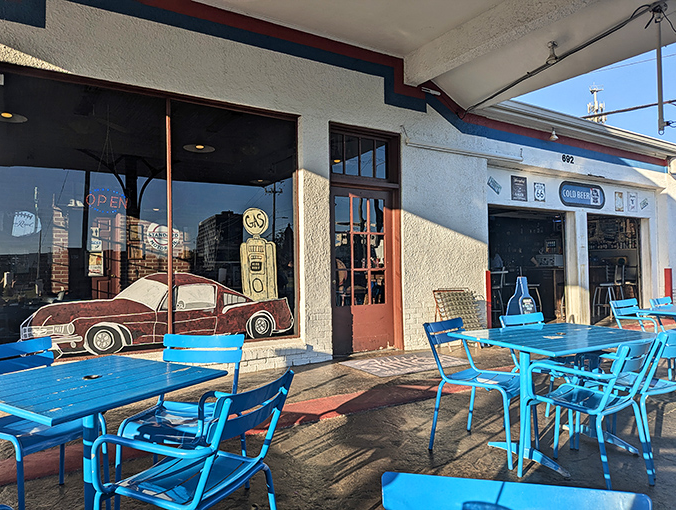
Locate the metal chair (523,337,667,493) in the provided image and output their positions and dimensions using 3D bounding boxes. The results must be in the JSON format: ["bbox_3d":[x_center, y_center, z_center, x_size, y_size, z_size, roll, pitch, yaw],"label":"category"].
[{"bbox_3d":[1.366,0.835,2.582,0.550,0.840,0.600,1,-2,-38],"label":"metal chair"}]

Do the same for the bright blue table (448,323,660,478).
[{"bbox_3d":[1.480,0.896,3.091,1.180,0.745,0.810,0,-2,-28],"label":"bright blue table"}]

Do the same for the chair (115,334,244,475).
[{"bbox_3d":[-0.758,0.857,2.380,0.520,0.840,0.595,-1,-2,2],"label":"chair"}]

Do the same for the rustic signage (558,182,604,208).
[{"bbox_3d":[4.585,-1.105,8.811,1.430,0.445,0.050,0,-2,-31],"label":"rustic signage"}]

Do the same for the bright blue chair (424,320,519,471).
[{"bbox_3d":[0.946,0.855,3.117,0.595,0.840,0.520,-2,-2,42],"label":"bright blue chair"}]

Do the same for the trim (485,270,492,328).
[{"bbox_3d":[2.262,0.744,7.083,0.100,1.020,0.100,0,-2,-31],"label":"trim"}]

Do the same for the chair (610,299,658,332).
[{"bbox_3d":[3.038,0.847,4.491,0.550,0.840,0.595,0,-2,-30],"label":"chair"}]

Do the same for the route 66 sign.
[{"bbox_3d":[3.514,-1.084,8.183,0.300,0.310,0.020,0,-2,-31],"label":"route 66 sign"}]

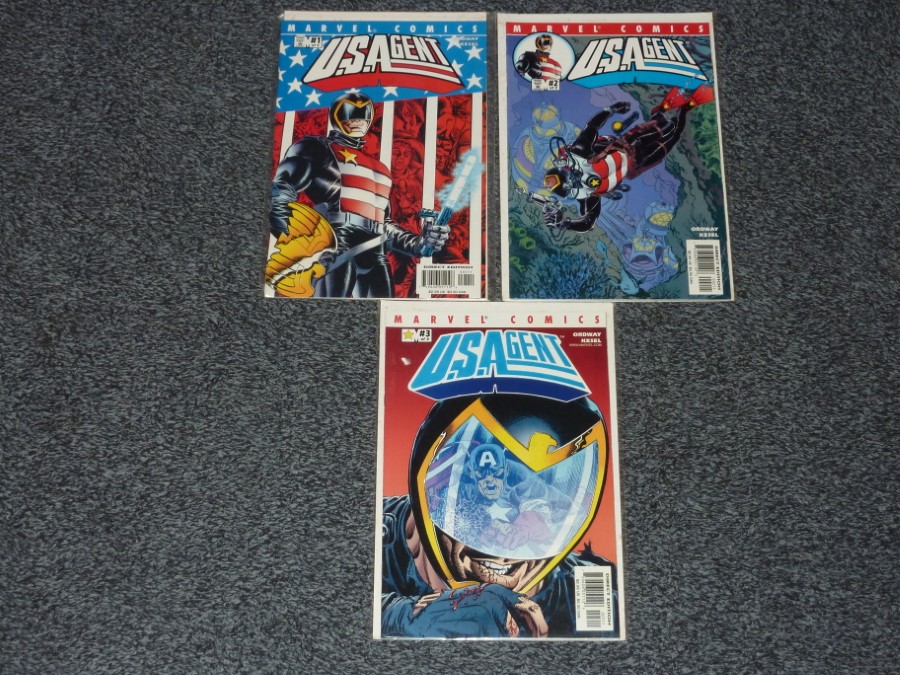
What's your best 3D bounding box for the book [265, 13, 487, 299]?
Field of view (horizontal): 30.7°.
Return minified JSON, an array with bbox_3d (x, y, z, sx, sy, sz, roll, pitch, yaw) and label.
[{"bbox_3d":[-0.055,-0.149,1.305,0.170,0.005,0.266,0,65,1],"label":"book"}]

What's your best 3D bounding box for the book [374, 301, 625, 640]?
[{"bbox_3d":[0.035,0.092,1.191,0.175,0.005,0.262,0,65,0],"label":"book"}]

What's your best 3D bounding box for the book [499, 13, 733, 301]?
[{"bbox_3d":[0.128,-0.147,1.304,0.176,0.005,0.268,0,65,0],"label":"book"}]

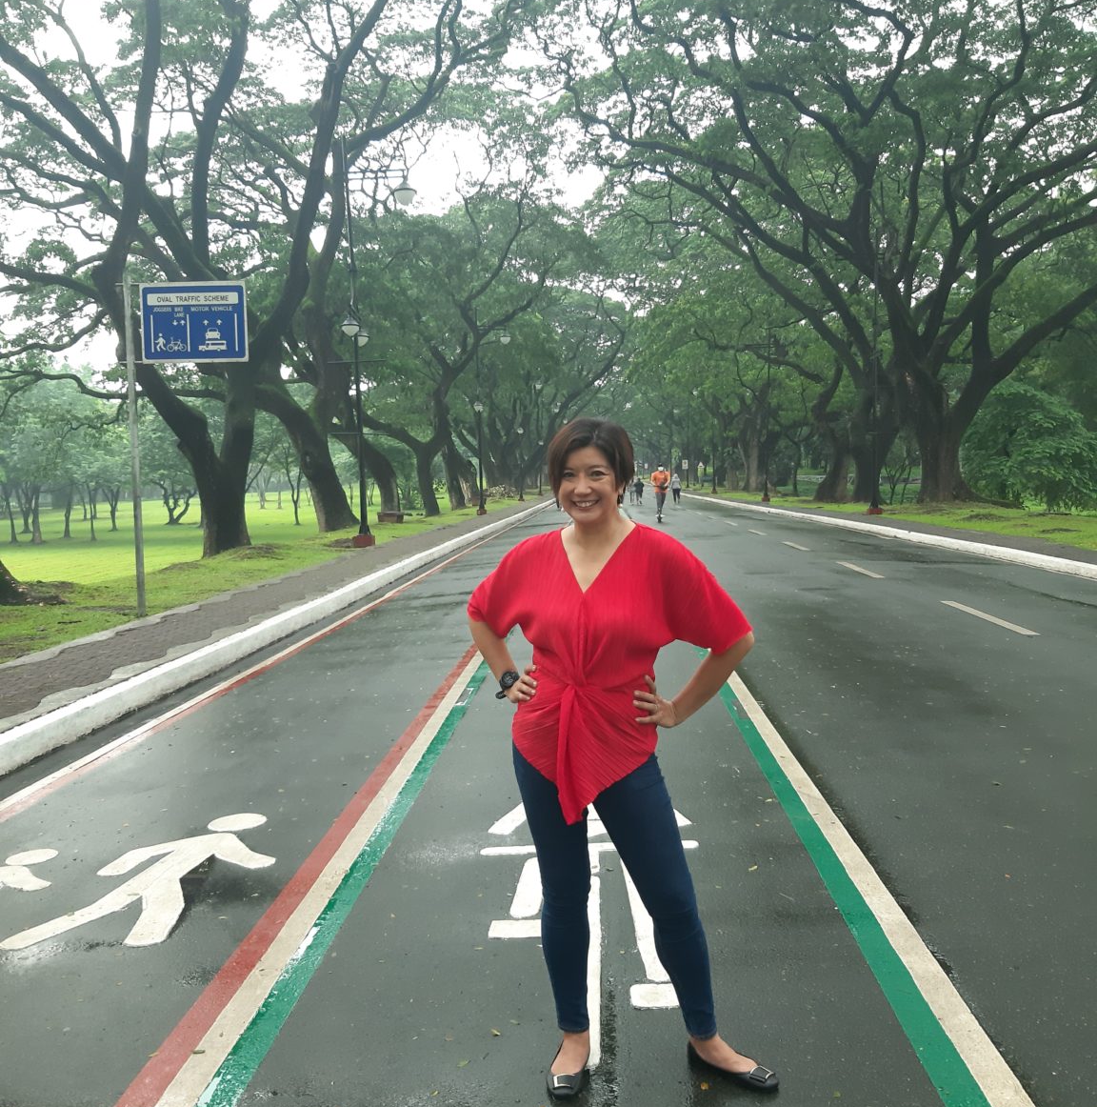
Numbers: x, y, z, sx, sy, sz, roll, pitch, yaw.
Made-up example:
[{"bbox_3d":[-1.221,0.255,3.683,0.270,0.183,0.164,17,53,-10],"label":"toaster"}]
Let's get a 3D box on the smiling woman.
[{"bbox_3d":[0.175,0.468,2.710,0.700,1.570,0.400,-1,4,7],"label":"smiling woman"}]

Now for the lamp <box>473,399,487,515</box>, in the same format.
[{"bbox_3d":[-2.500,-3.530,41.600,0.460,4.250,0.460,-1,4,3],"label":"lamp"}]

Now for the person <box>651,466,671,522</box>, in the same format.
[{"bbox_3d":[3.500,-1.870,35.500,0.630,1.750,0.450,-1,4,3],"label":"person"}]

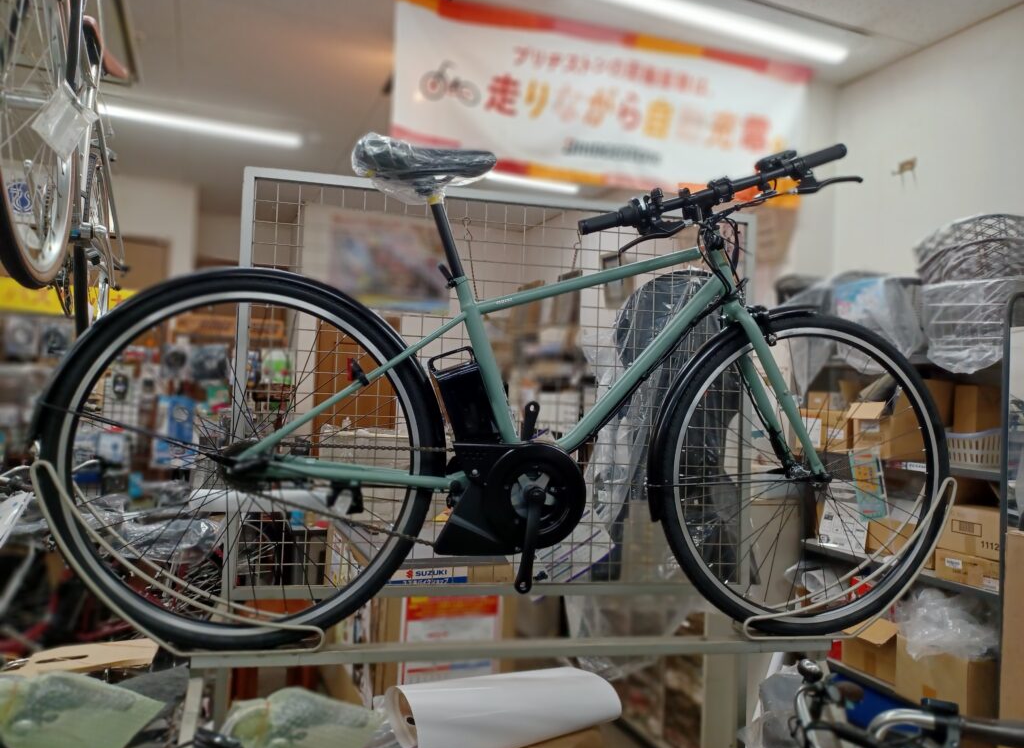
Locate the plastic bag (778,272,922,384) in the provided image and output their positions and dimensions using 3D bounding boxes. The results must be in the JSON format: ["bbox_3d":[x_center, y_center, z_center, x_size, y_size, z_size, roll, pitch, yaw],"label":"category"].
[{"bbox_3d":[1.238,-0.165,2.680,0.300,0.360,0.360,3,-2,-24],"label":"plastic bag"}]

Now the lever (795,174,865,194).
[{"bbox_3d":[0.627,-0.374,1.460,0.125,0.036,0.045,2,-1,2],"label":"lever"}]

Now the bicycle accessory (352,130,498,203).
[{"bbox_3d":[-0.169,-0.405,1.444,0.272,0.100,0.165,3,-1,-11],"label":"bicycle accessory"}]

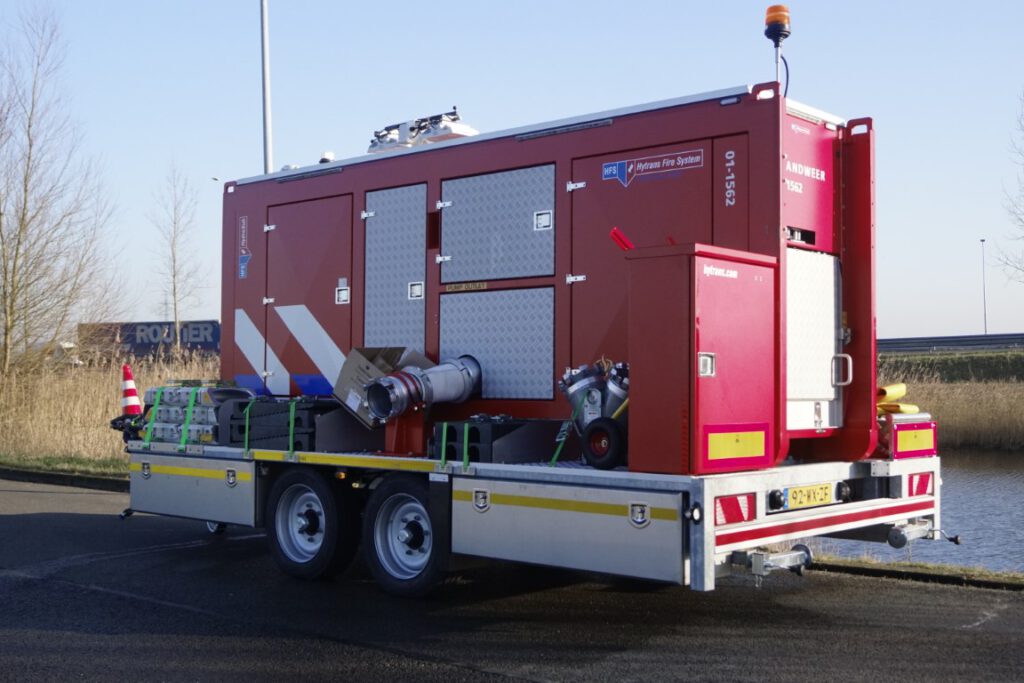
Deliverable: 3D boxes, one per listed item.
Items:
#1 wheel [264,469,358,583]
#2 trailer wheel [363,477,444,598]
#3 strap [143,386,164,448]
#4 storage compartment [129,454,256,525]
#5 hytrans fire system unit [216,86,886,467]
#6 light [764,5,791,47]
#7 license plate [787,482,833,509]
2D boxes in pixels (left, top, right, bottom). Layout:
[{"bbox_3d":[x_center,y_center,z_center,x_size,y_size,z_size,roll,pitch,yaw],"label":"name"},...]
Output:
[{"bbox_3d":[-1.198,1.079,7.180,0.690,0.690,0.210,-2,-3,41],"label":"wheel"},{"bbox_3d":[-0.535,1.060,6.597,0.690,0.690,0.210,-2,-3,41],"label":"trailer wheel"},{"bbox_3d":[-2.473,0.522,8.264,0.045,0.410,0.140,-2,-3,41],"label":"strap"},{"bbox_3d":[-1.947,0.972,8.039,1.410,0.420,0.520,-2,-3,41],"label":"storage compartment"},{"bbox_3d":[-0.077,-0.262,7.858,4.690,1.940,1.080,-2,-3,41],"label":"hytrans fire system unit"},{"bbox_3d":[1.342,-1.597,6.040,0.130,0.210,0.130,0,-2,0],"label":"light"},{"bbox_3d":[1.493,0.781,6.026,0.012,0.110,0.520,-2,-3,41],"label":"license plate"}]

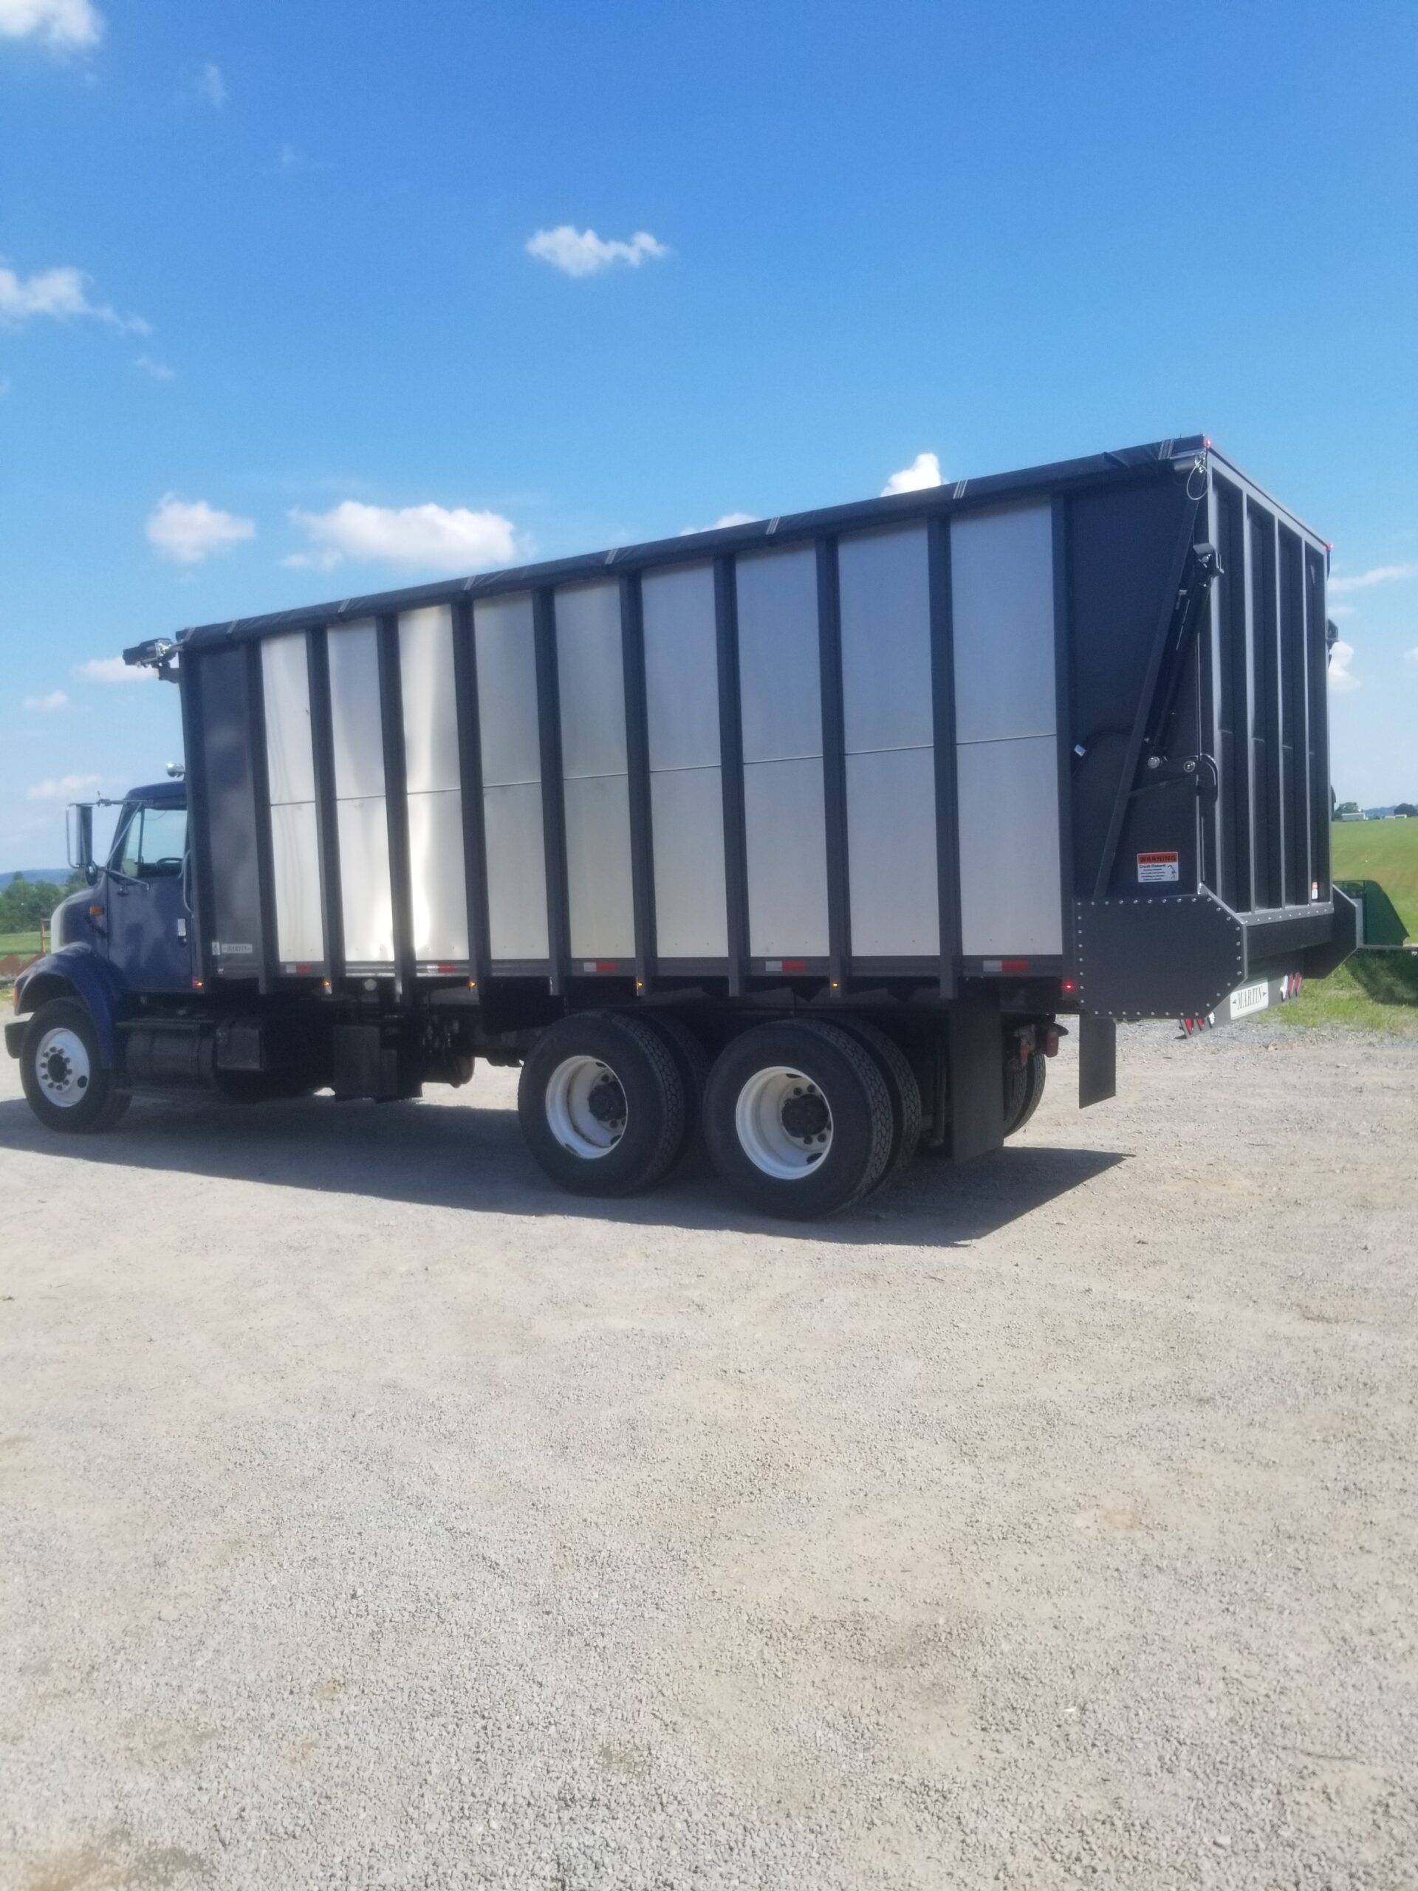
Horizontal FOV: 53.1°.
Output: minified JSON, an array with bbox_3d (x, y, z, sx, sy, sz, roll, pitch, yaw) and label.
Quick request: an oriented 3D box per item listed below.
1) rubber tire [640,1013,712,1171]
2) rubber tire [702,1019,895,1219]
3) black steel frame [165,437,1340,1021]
[{"bbox_3d":[-0.455,0.888,8.488,1.040,1.040,0.280,0,4,34],"label":"rubber tire"},{"bbox_3d":[0.460,0.906,7.492,1.040,1.040,0.280,0,4,34],"label":"rubber tire"},{"bbox_3d":[0.013,-0.991,8.914,6.900,2.440,2.600,0,4,34],"label":"black steel frame"}]

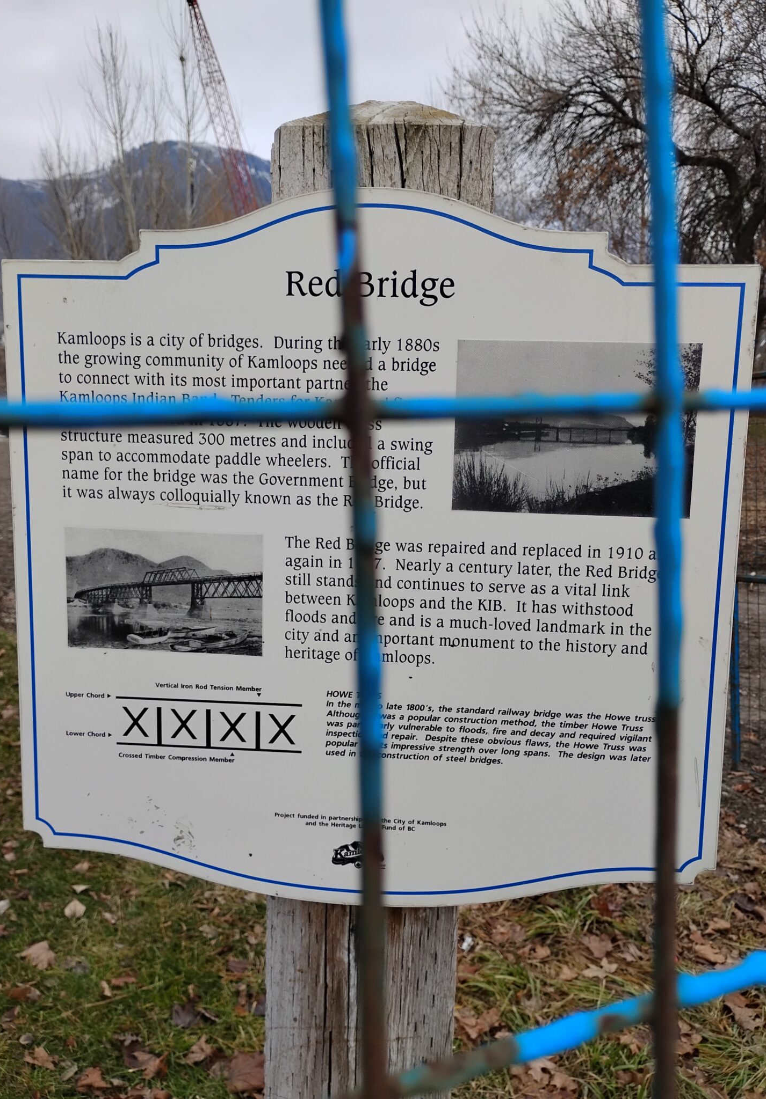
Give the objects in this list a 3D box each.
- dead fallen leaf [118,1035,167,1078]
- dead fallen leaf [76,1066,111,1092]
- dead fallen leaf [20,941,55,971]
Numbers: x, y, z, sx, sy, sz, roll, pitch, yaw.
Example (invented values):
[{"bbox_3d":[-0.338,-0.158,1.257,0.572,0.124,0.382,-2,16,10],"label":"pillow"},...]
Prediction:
[{"bbox_3d":[-0.591,1.246,2.187,0.113,0.035,0.088,-3,8,-17],"label":"dead fallen leaf"},{"bbox_3d":[-0.687,1.260,2.119,0.080,0.030,0.055,-3,8,-20],"label":"dead fallen leaf"},{"bbox_3d":[-0.974,1.144,2.510,0.093,0.025,0.100,-3,9,-22],"label":"dead fallen leaf"}]

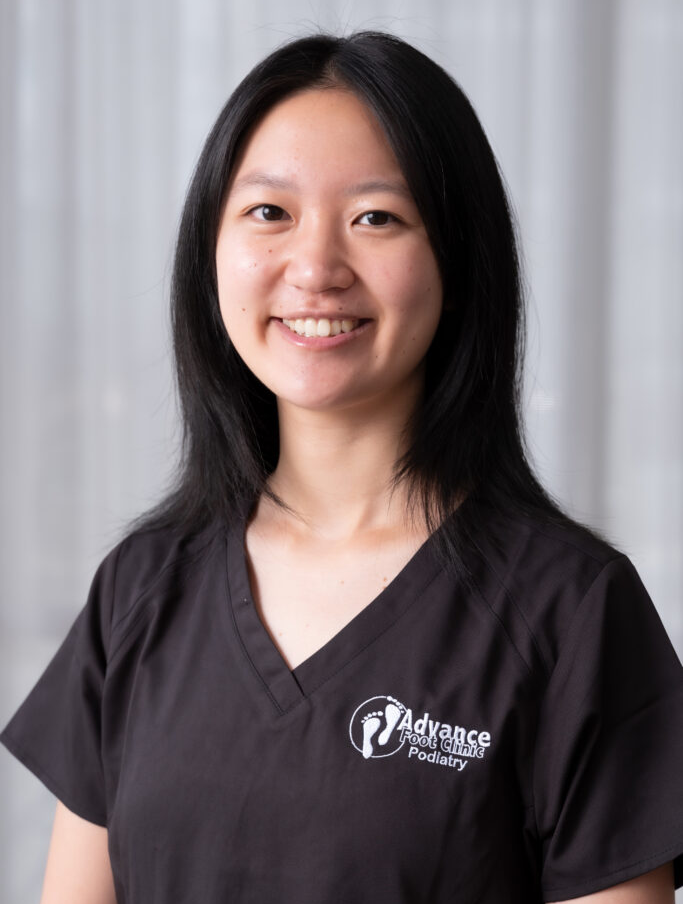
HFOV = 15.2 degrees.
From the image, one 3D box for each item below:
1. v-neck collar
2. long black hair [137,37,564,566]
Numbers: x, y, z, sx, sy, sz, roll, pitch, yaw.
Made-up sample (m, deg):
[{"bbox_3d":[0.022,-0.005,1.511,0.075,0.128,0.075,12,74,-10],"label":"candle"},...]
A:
[{"bbox_3d":[-0.004,0.097,1.510,0.137,0.122,0.090,0,0,19],"label":"v-neck collar"},{"bbox_3d":[0.008,-0.091,1.530,0.250,0.320,0.220,2,0,12],"label":"long black hair"}]

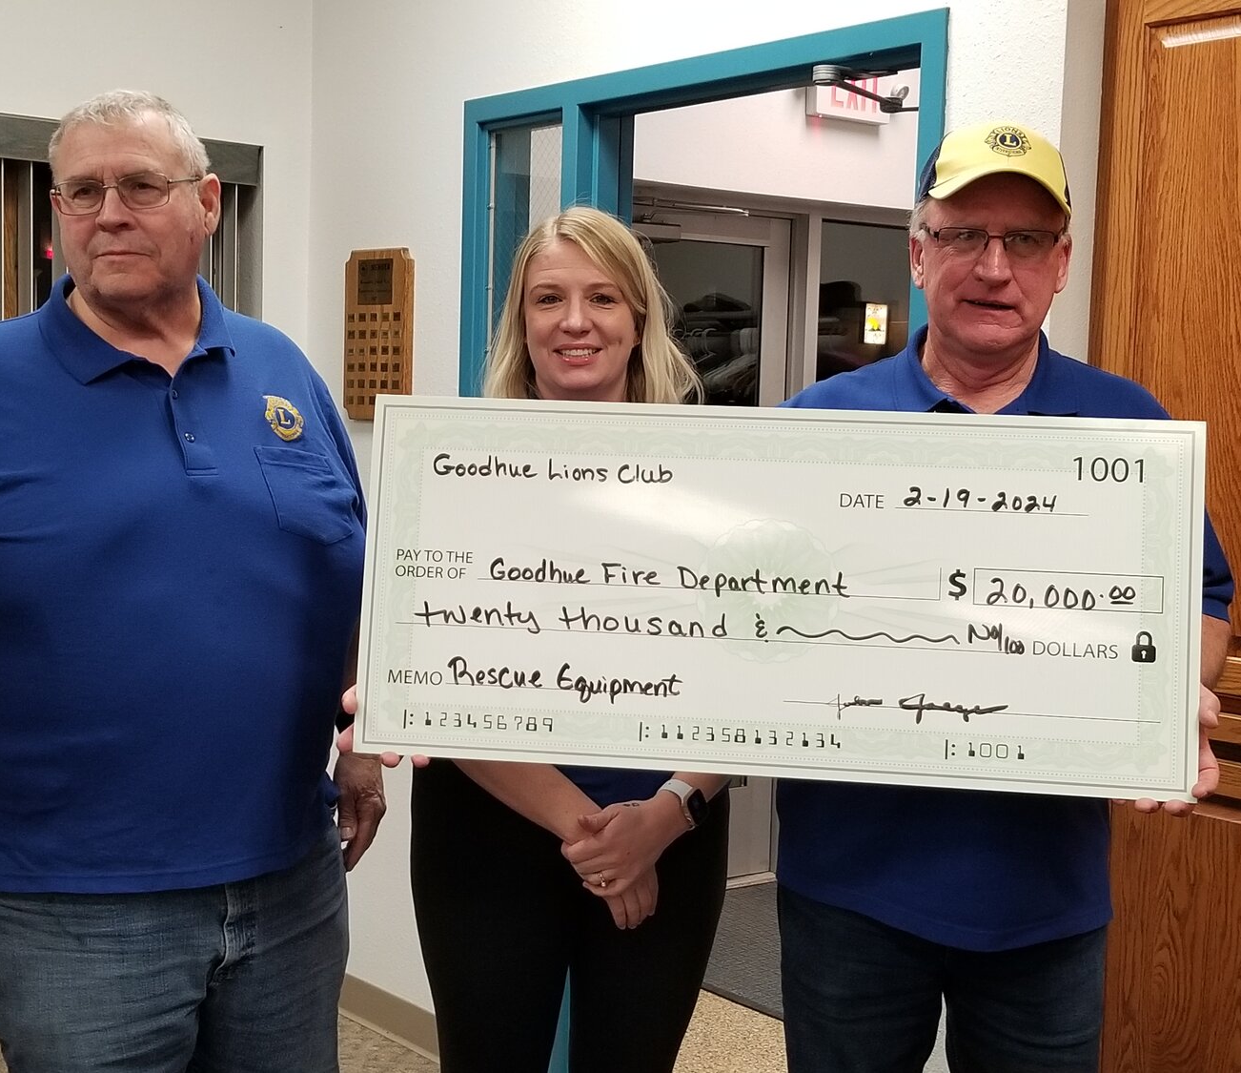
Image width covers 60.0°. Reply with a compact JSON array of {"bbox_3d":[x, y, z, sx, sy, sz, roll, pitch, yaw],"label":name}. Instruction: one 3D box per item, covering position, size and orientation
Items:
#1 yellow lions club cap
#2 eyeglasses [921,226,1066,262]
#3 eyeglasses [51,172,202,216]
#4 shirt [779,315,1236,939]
[{"bbox_3d":[0.457,-0.446,1.310,0.178,0.138,0.270,4,7,12],"label":"yellow lions club cap"},{"bbox_3d":[0.454,-0.357,1.316,0.146,0.042,0.140,3,14,15],"label":"eyeglasses"},{"bbox_3d":[-0.598,-0.420,1.321,0.143,0.044,0.138,-4,15,-2],"label":"eyeglasses"},{"bbox_3d":[0.452,0.105,1.355,0.590,0.735,0.330,2,3,13],"label":"shirt"}]

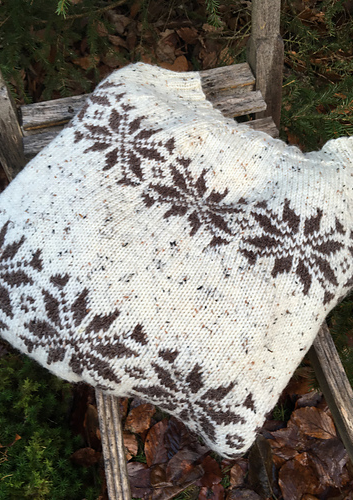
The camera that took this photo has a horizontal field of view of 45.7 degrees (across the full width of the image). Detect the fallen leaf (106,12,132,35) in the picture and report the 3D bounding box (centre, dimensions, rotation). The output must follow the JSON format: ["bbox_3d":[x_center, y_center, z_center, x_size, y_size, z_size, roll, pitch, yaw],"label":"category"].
[{"bbox_3d":[-0.185,-0.711,1.305,0.090,0.022,0.056,39,71,16],"label":"fallen leaf"}]

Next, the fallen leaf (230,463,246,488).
[{"bbox_3d":[0.119,0.445,0.819,0.025,0.015,0.046,14,66,6],"label":"fallen leaf"}]

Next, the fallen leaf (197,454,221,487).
[{"bbox_3d":[0.066,0.441,0.821,0.046,0.018,0.062,-11,66,-5],"label":"fallen leaf"}]

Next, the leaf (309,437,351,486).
[{"bbox_3d":[0.269,0.356,0.725,0.058,0.022,0.082,-28,65,-15],"label":"leaf"}]

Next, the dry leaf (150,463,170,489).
[{"bbox_3d":[-0.031,0.382,0.711,0.031,0.018,0.034,-15,62,-8],"label":"dry leaf"}]

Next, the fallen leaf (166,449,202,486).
[{"bbox_3d":[0.010,0.366,0.720,0.070,0.018,0.035,-39,68,-19],"label":"fallen leaf"}]

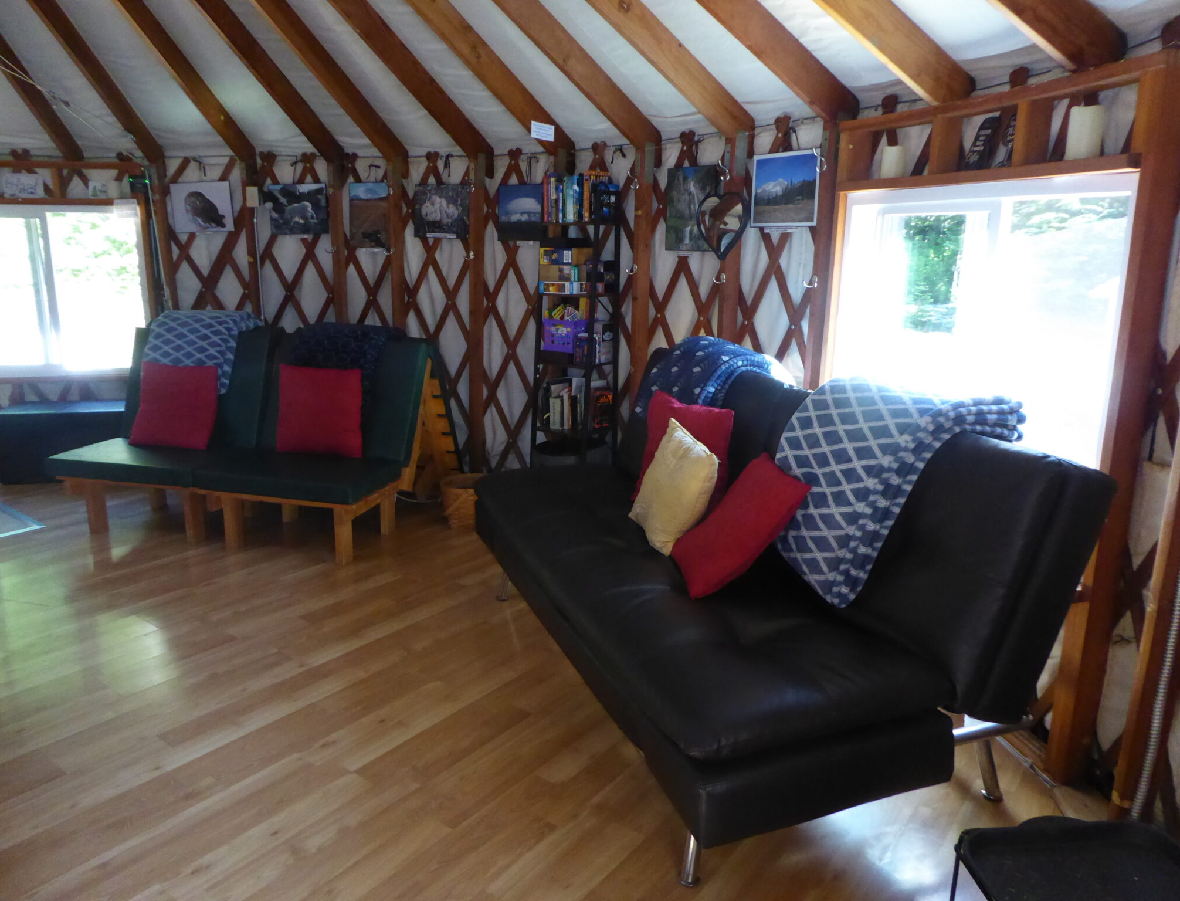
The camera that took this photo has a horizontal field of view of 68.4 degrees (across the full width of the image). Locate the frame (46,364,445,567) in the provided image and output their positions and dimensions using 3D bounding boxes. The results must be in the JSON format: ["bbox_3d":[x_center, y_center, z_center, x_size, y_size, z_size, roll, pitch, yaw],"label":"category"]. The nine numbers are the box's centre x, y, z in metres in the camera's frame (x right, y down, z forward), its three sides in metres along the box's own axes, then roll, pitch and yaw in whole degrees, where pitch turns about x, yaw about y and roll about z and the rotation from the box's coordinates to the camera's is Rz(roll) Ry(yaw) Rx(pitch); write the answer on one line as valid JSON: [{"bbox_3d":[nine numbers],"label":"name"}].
[{"bbox_3d":[-1.606,-0.066,4.332,1.592,0.799,1.048,4,13,16],"label":"frame"}]

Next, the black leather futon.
[{"bbox_3d":[0.323,0.274,2.640,0.941,0.924,1.950,-4,14,-19],"label":"black leather futon"}]

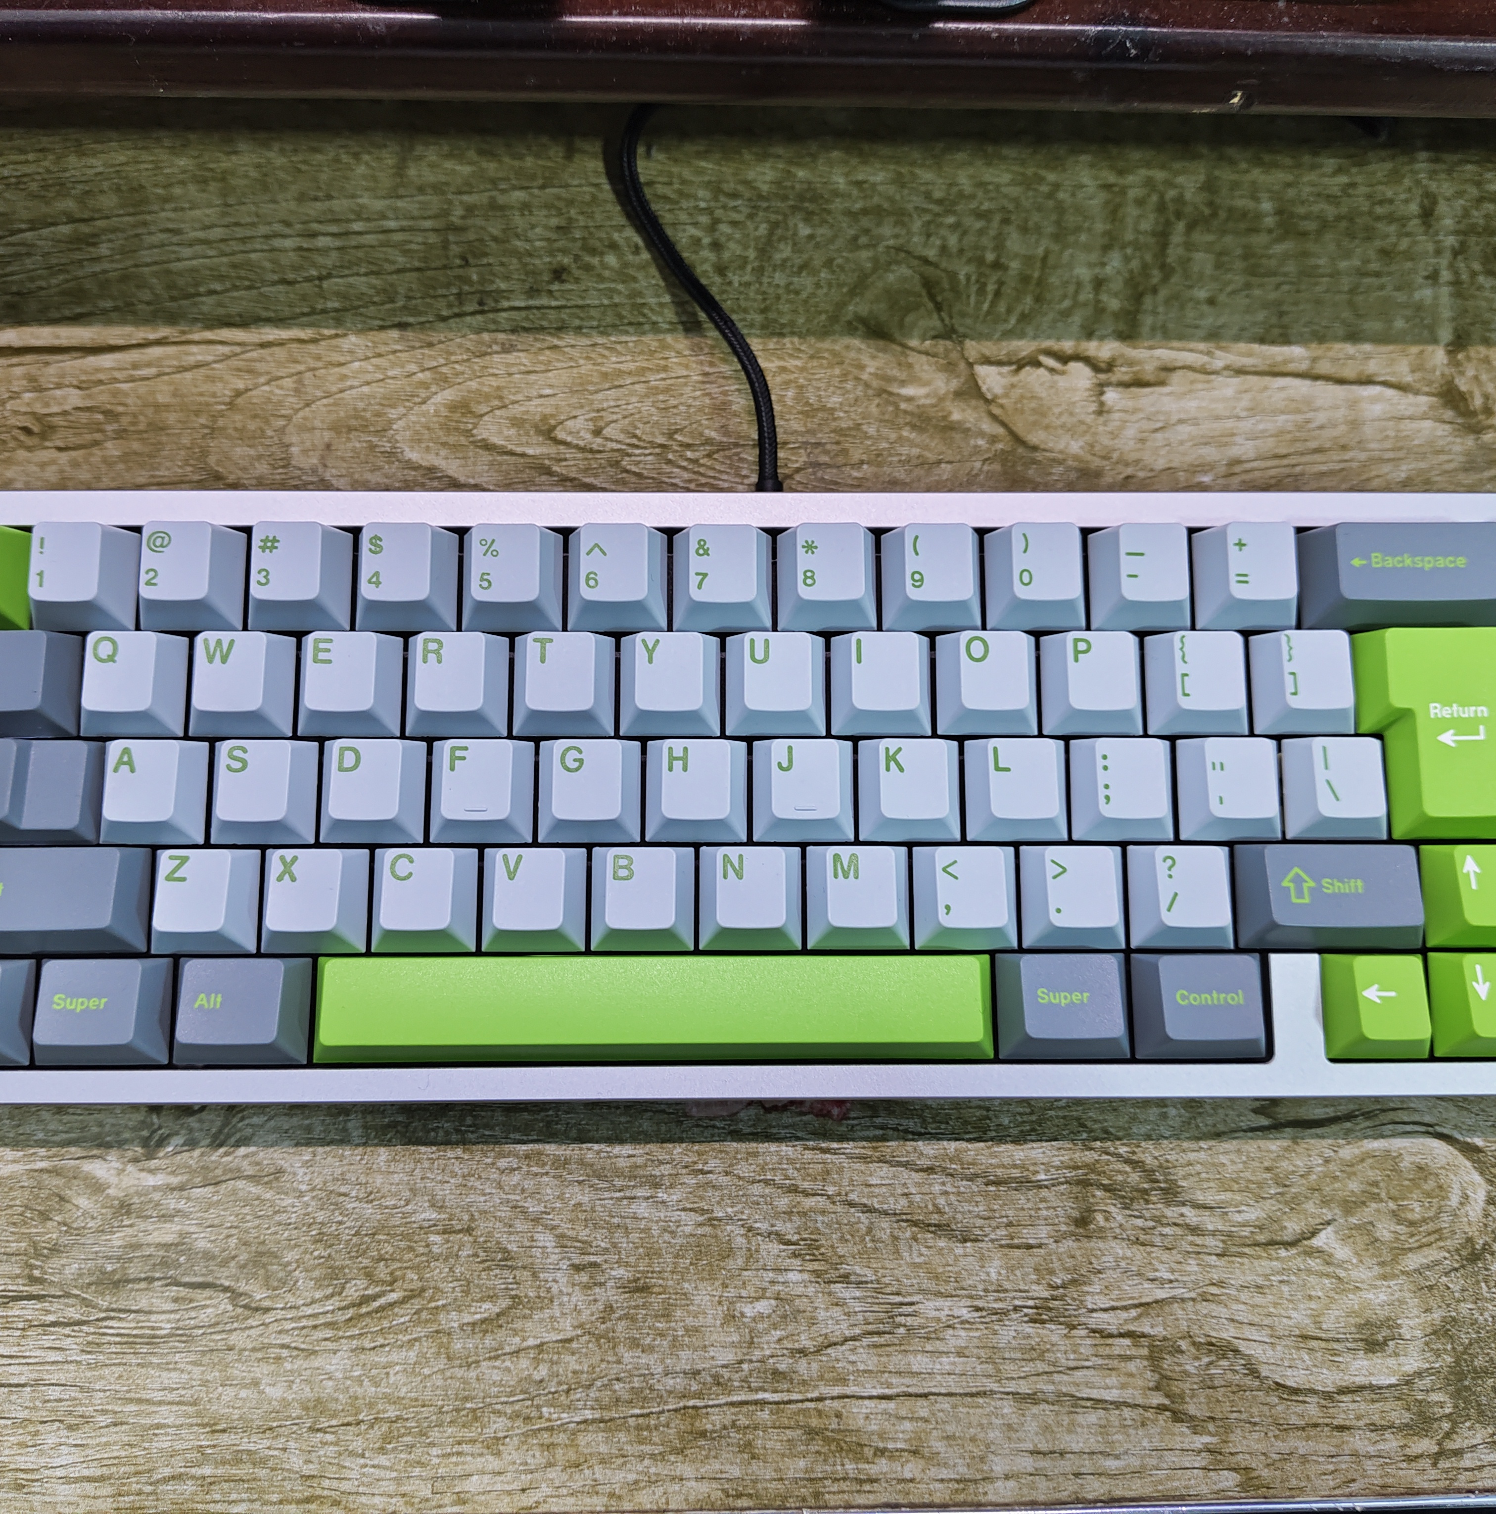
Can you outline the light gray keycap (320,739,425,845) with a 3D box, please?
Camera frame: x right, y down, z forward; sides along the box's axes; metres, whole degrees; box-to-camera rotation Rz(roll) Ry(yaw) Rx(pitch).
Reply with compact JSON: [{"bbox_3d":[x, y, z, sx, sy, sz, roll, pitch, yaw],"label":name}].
[{"bbox_3d":[-0.066,0.006,0.245,0.018,0.007,0.018,0,83,-1],"label":"light gray keycap"}]

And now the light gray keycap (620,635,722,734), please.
[{"bbox_3d":[-0.014,-0.013,0.248,0.018,0.007,0.018,0,83,-1],"label":"light gray keycap"}]

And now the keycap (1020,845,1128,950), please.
[{"bbox_3d":[0.058,0.024,0.244,0.018,0.008,0.018,0,83,-1],"label":"keycap"}]

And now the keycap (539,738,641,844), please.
[{"bbox_3d":[-0.028,0.006,0.245,0.018,0.007,0.018,0,83,-1],"label":"keycap"}]

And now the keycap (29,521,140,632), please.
[{"bbox_3d":[-0.119,-0.032,0.248,0.018,0.010,0.018,0,82,-1],"label":"keycap"}]

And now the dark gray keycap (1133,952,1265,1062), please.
[{"bbox_3d":[0.079,0.043,0.242,0.023,0.008,0.018,0,83,-1],"label":"dark gray keycap"}]

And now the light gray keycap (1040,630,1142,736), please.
[{"bbox_3d":[0.062,-0.013,0.249,0.018,0.008,0.018,0,82,-1],"label":"light gray keycap"}]

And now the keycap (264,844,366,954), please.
[{"bbox_3d":[-0.076,0.025,0.242,0.018,0.008,0.018,0,82,-1],"label":"keycap"}]

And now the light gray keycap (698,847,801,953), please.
[{"bbox_3d":[0.001,0.024,0.243,0.018,0.008,0.018,0,82,-1],"label":"light gray keycap"}]

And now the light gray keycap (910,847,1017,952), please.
[{"bbox_3d":[0.039,0.024,0.244,0.018,0.008,0.018,0,83,-1],"label":"light gray keycap"}]

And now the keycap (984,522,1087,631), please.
[{"bbox_3d":[0.053,-0.032,0.251,0.018,0.009,0.018,0,82,-1],"label":"keycap"}]

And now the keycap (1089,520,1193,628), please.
[{"bbox_3d":[0.072,-0.032,0.251,0.018,0.009,0.018,0,82,-1],"label":"keycap"}]

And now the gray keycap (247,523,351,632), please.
[{"bbox_3d":[-0.081,-0.032,0.248,0.018,0.009,0.018,0,82,-1],"label":"gray keycap"}]

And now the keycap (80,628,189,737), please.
[{"bbox_3d":[-0.109,-0.013,0.246,0.018,0.007,0.018,0,83,-1],"label":"keycap"}]

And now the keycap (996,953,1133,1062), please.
[{"bbox_3d":[0.055,0.043,0.241,0.023,0.008,0.018,0,82,-1],"label":"keycap"}]

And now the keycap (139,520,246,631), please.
[{"bbox_3d":[-0.100,-0.032,0.248,0.018,0.009,0.018,0,83,-1],"label":"keycap"}]

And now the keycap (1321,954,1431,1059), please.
[{"bbox_3d":[0.110,0.043,0.242,0.018,0.008,0.018,0,83,-1],"label":"keycap"}]

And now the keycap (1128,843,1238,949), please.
[{"bbox_3d":[0.077,0.024,0.244,0.018,0.008,0.018,0,83,-1],"label":"keycap"}]

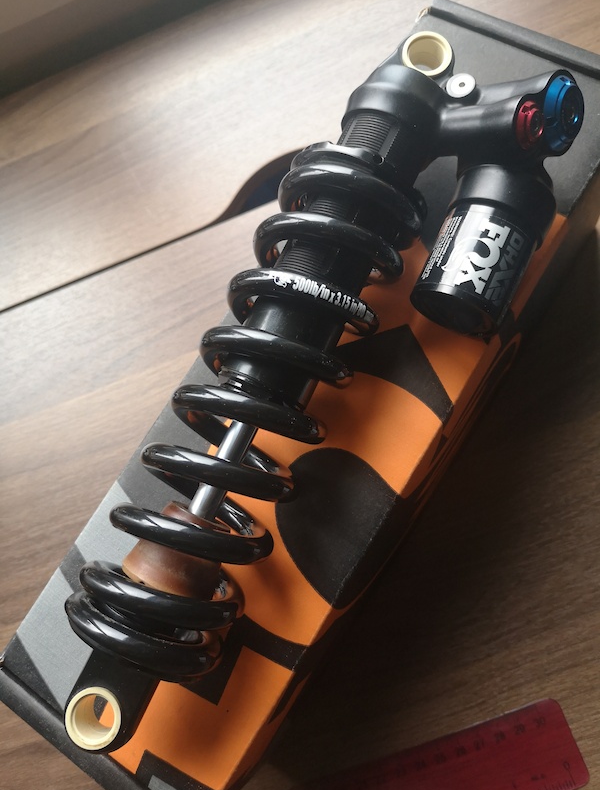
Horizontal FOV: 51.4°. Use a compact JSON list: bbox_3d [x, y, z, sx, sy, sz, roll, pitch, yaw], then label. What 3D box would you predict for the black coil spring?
[{"bbox_3d":[-0.017,0.004,0.223,0.054,0.054,0.173,24,83,13],"label":"black coil spring"}]

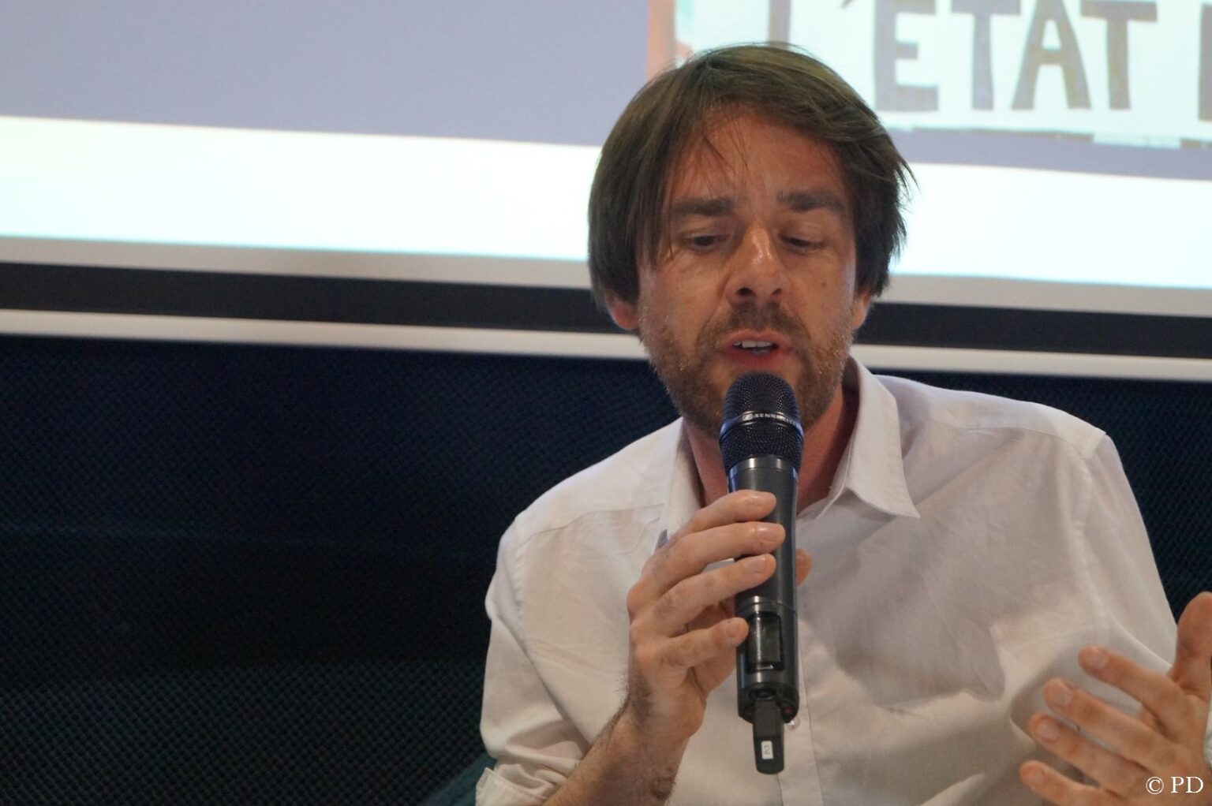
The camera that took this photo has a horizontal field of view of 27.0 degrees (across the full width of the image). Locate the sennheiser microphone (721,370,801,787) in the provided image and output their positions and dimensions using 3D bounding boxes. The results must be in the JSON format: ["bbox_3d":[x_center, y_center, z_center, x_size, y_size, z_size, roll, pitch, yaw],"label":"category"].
[{"bbox_3d":[0.093,0.098,1.475,0.050,0.252,0.050,-1,-27,3],"label":"sennheiser microphone"}]

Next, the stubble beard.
[{"bbox_3d":[0.090,-0.021,1.615,0.138,0.085,0.090,0,-2,-2],"label":"stubble beard"}]

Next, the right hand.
[{"bbox_3d":[0.064,0.127,1.478,0.109,0.150,0.100,0,-15,0],"label":"right hand"}]

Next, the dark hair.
[{"bbox_3d":[0.096,-0.149,1.690,0.208,0.182,0.210,0,-2,-2],"label":"dark hair"}]

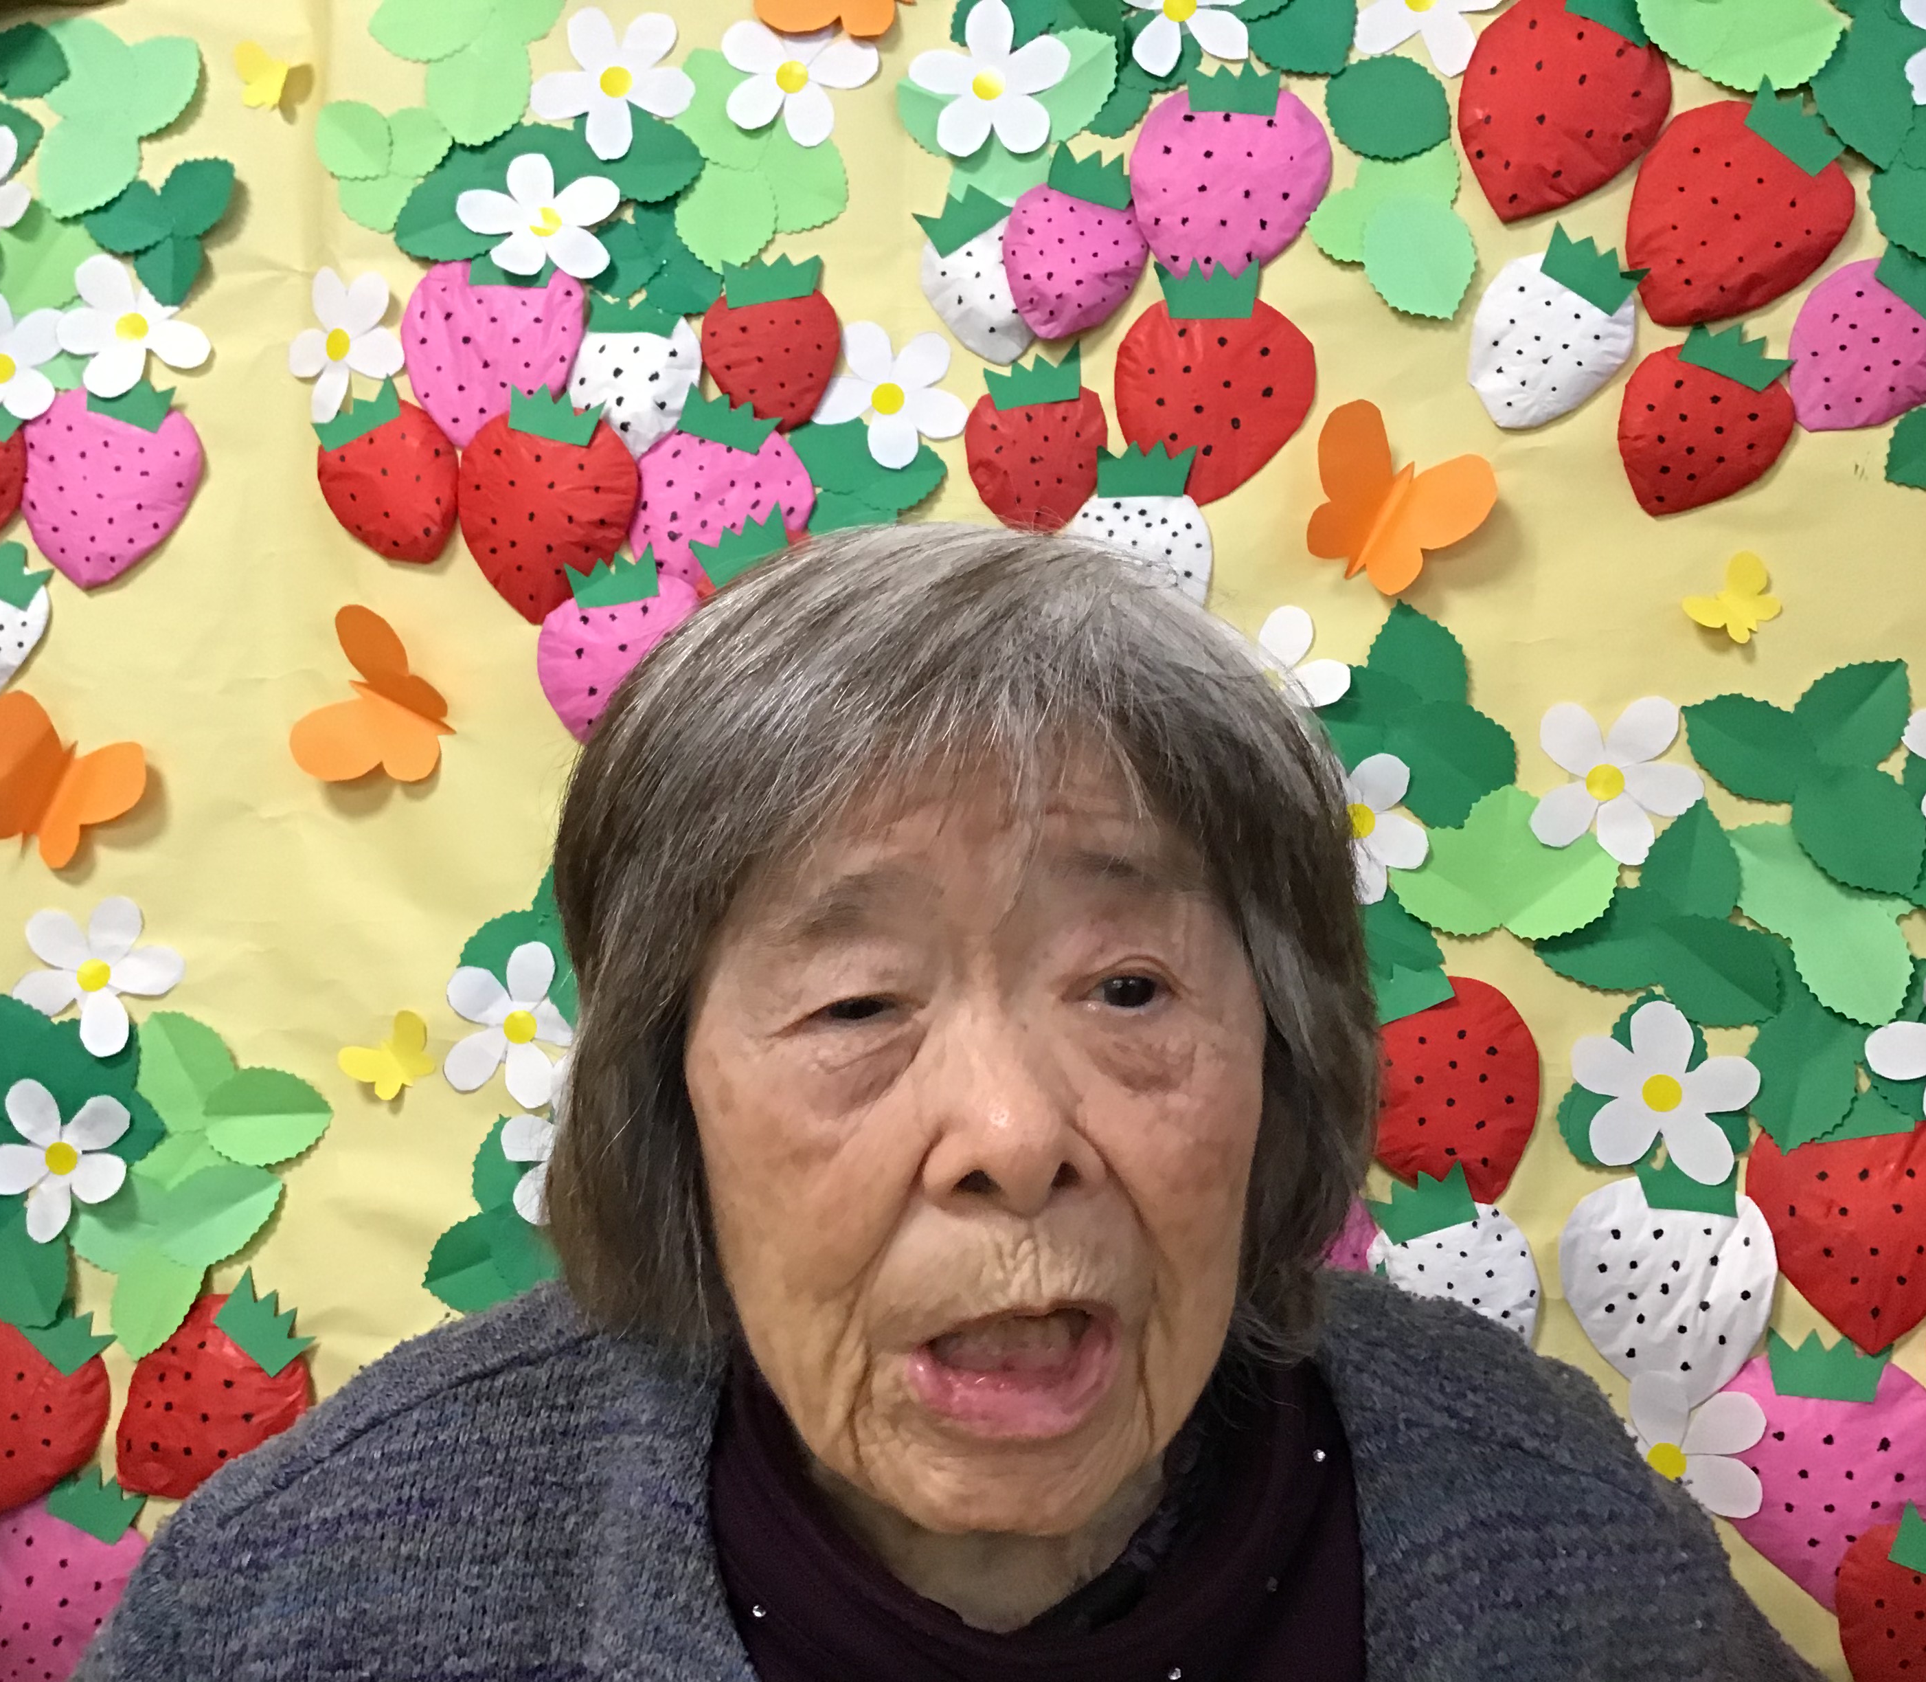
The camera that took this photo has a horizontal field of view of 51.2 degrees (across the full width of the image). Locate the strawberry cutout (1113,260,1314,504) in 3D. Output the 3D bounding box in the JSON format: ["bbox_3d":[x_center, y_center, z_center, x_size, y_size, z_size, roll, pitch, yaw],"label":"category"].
[{"bbox_3d":[0.110,-0.202,0.883,0.089,0.114,0.020,-1,-8,9],"label":"strawberry cutout"}]

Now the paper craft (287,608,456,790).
[{"bbox_3d":[-0.283,-0.070,0.960,0.074,0.084,0.034,-3,-14,10],"label":"paper craft"}]

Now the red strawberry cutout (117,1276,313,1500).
[{"bbox_3d":[-0.325,0.242,0.869,0.080,0.102,0.022,41,-1,13],"label":"red strawberry cutout"}]

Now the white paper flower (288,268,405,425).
[{"bbox_3d":[-0.312,-0.251,1.016,0.059,0.082,0.020,-3,-14,10],"label":"white paper flower"}]

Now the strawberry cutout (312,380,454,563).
[{"bbox_3d":[-0.267,-0.169,0.937,0.067,0.095,0.020,-24,-11,5],"label":"strawberry cutout"}]

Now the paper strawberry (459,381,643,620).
[{"bbox_3d":[-0.200,-0.163,0.970,0.086,0.117,0.025,-3,-14,10],"label":"paper strawberry"}]

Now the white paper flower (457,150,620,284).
[{"bbox_3d":[-0.197,-0.290,0.935,0.080,0.068,0.014,-1,-9,9],"label":"white paper flower"}]

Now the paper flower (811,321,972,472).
[{"bbox_3d":[-0.034,-0.202,0.910,0.073,0.070,0.010,-1,-8,9],"label":"paper flower"}]

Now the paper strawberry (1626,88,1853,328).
[{"bbox_3d":[0.332,-0.270,0.859,0.086,0.117,0.020,34,-2,12],"label":"paper strawberry"}]

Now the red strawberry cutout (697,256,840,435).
[{"bbox_3d":[-0.087,-0.224,0.907,0.065,0.084,0.020,-8,-10,8],"label":"red strawberry cutout"}]

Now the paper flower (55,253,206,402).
[{"bbox_3d":[-0.403,-0.249,0.974,0.083,0.075,0.010,-1,-8,9],"label":"paper flower"}]

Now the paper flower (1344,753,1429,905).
[{"bbox_3d":[0.162,-0.006,0.833,0.064,0.066,0.012,-1,-9,9],"label":"paper flower"}]

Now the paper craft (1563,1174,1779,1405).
[{"bbox_3d":[0.282,0.178,0.803,0.084,0.099,0.020,-1,-8,9],"label":"paper craft"}]

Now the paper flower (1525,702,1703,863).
[{"bbox_3d":[0.266,-0.024,0.819,0.069,0.070,0.012,-1,-9,9],"label":"paper flower"}]

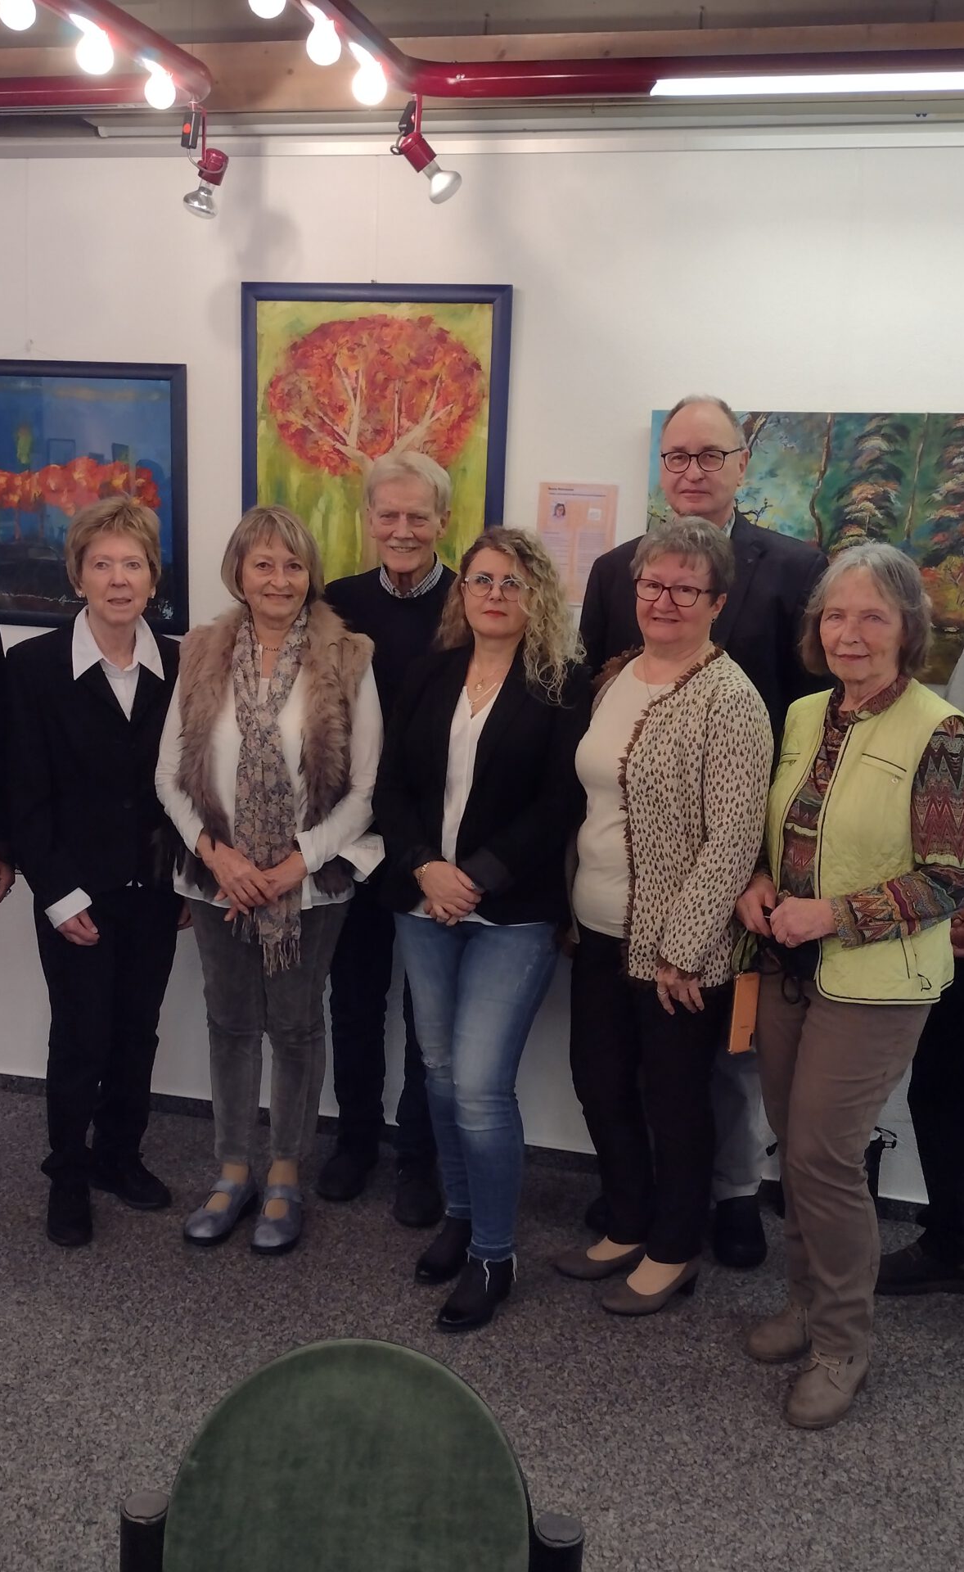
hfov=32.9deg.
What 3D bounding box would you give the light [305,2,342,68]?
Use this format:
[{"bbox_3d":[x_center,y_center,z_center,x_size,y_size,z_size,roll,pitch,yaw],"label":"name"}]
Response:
[{"bbox_3d":[-0.269,-1.274,2.779,0.070,0.110,0.070,5,12,14],"label":"light"}]

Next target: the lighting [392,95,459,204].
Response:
[{"bbox_3d":[-0.115,-1.315,3.380,0.140,0.230,0.100,-1,12,-16],"label":"lighting"}]

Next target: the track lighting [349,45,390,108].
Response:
[{"bbox_3d":[-0.208,-1.307,3.010,0.070,0.110,0.070,2,12,0],"label":"track lighting"}]

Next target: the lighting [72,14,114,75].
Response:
[{"bbox_3d":[-0.683,-1.304,2.884,0.075,0.110,0.075,5,12,14],"label":"lighting"}]

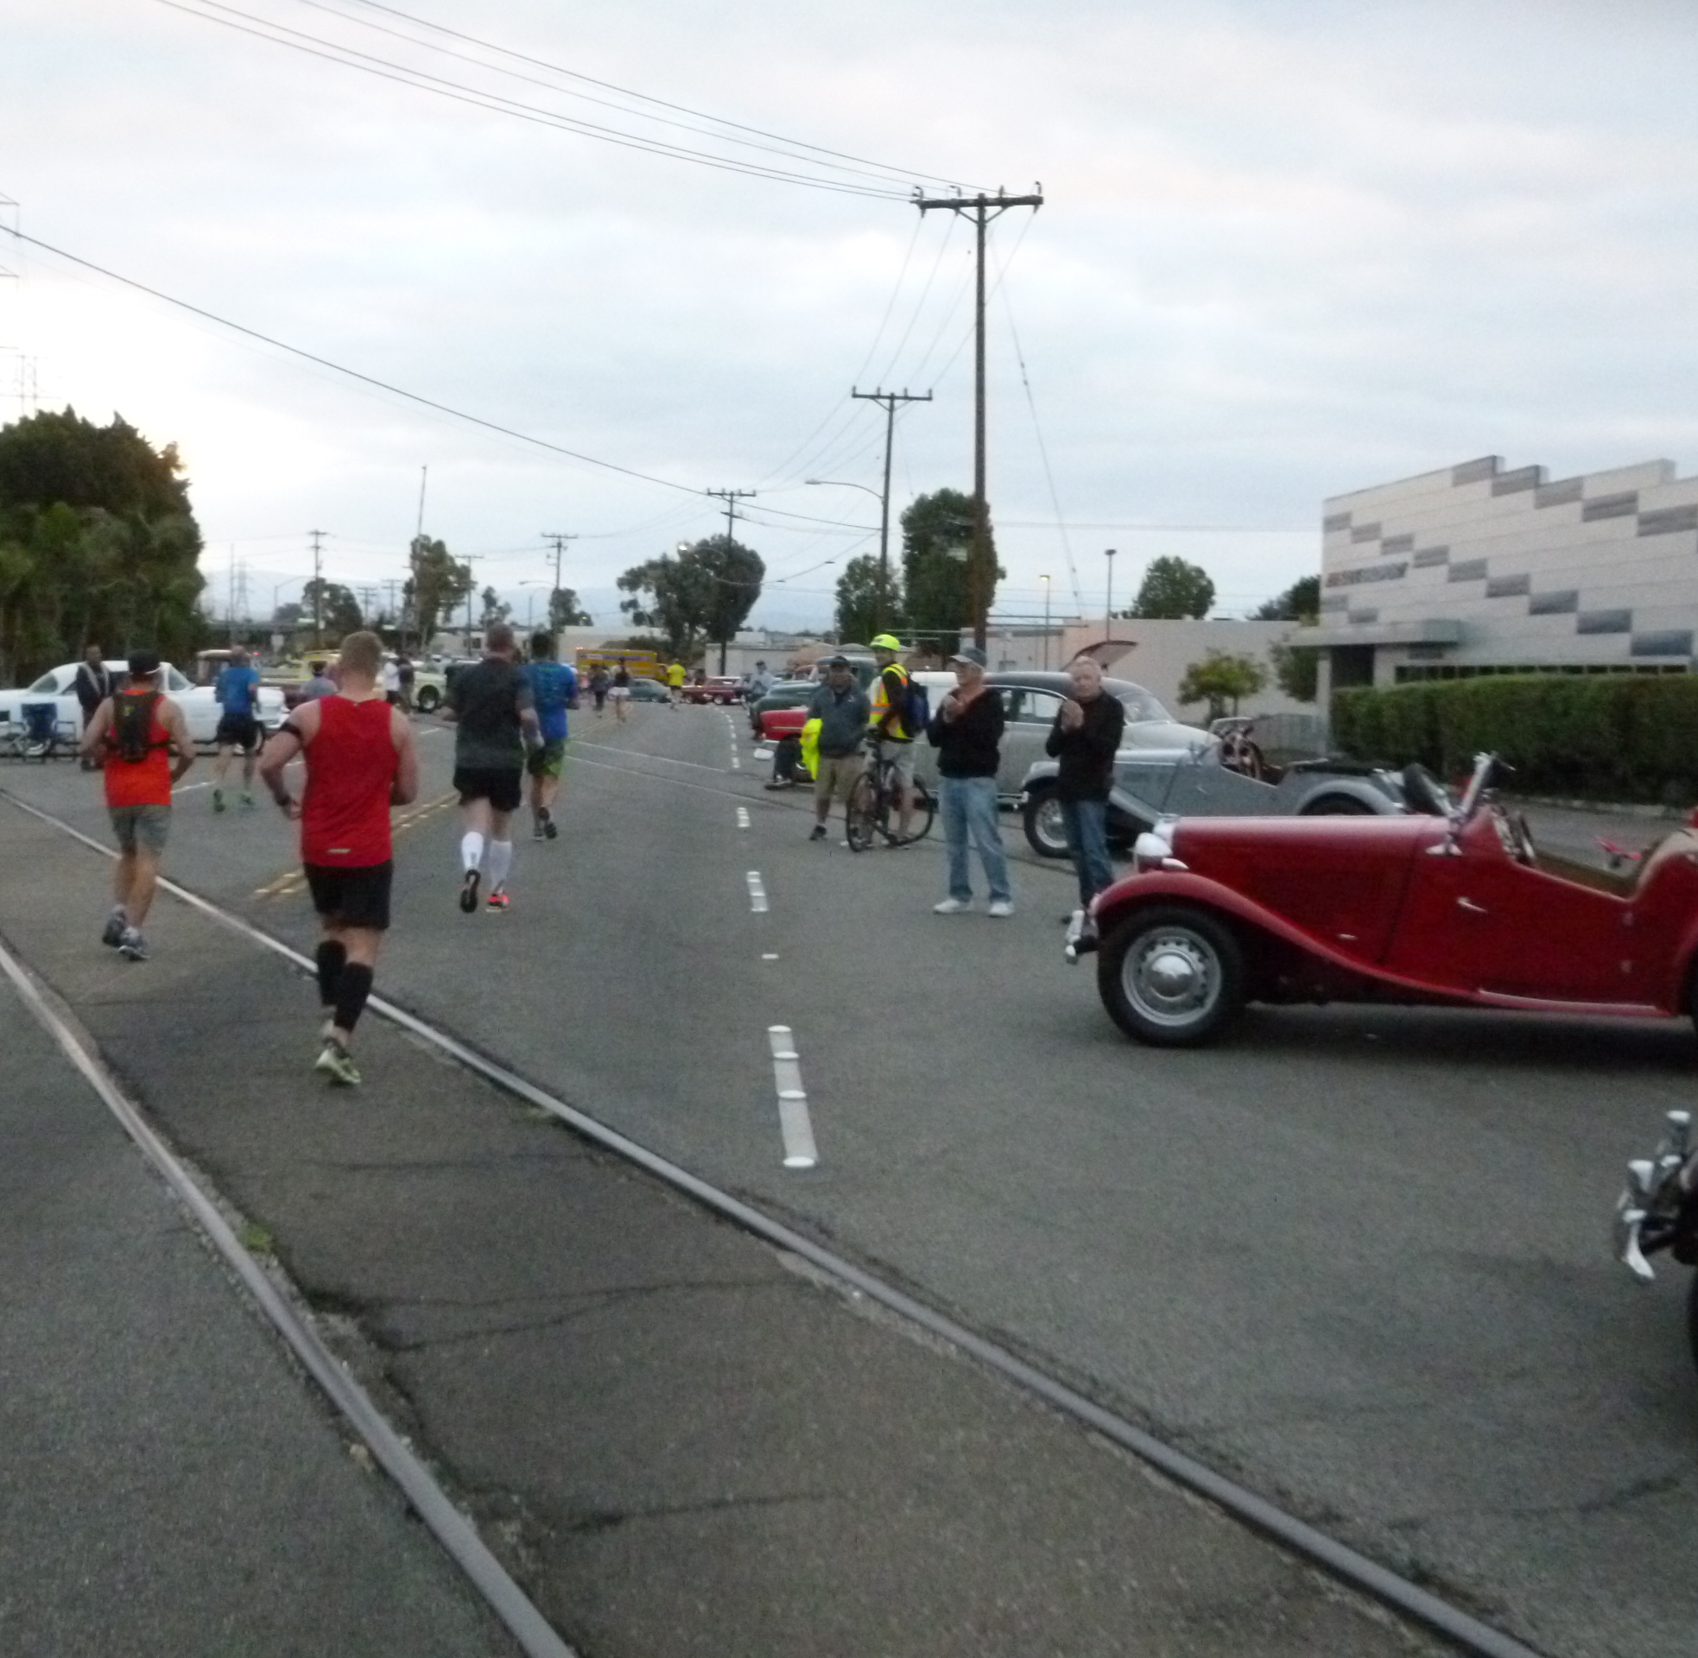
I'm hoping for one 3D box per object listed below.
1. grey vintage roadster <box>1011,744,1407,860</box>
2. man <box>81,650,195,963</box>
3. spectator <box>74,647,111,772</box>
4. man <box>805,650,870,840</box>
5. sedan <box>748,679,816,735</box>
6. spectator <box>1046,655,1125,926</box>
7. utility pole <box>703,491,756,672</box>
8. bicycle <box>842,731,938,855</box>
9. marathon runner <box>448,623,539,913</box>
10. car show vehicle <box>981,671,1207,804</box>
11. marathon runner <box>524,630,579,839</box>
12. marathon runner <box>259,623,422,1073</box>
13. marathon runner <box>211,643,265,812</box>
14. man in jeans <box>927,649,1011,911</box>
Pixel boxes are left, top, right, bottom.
[{"bbox_3d":[3.283,-0.290,17.925,3.680,1.150,1.490,3,5,30],"label":"grey vintage roadster"},{"bbox_3d":[-3.928,-0.134,12.000,0.620,1.710,0.550,1,4,0],"label":"man"},{"bbox_3d":[-10.420,-1.670,30.000,0.520,1.750,0.360,-2,5,-36],"label":"spectator"},{"bbox_3d":[-0.122,-0.750,20.500,0.560,1.750,0.380,2,4,12],"label":"man"},{"bbox_3d":[0.376,-2.702,45.000,4.800,1.650,1.800,0,4,-8],"label":"sedan"},{"bbox_3d":[1.520,-0.235,13.900,0.500,1.750,0.420,4,6,38],"label":"spectator"},{"bbox_3d":[-6.912,-13.621,125.448,2.900,11.670,0.350,0,5,-14],"label":"utility pole"},{"bbox_3d":[0.360,-0.320,19.200,0.600,1.040,1.720,3,5,28],"label":"bicycle"},{"bbox_3d":[-2.256,-0.390,13.800,0.570,1.840,0.650,0,4,-6],"label":"marathon runner"},{"bbox_3d":[1.950,-0.920,23.500,4.600,1.580,1.800,4,5,34],"label":"car show vehicle"},{"bbox_3d":[-2.650,-0.825,19.200,0.540,1.830,0.580,1,4,-3],"label":"marathon runner"},{"bbox_3d":[-2.021,0.113,8.600,0.620,1.790,0.580,1,4,-1],"label":"marathon runner"},{"bbox_3d":[-6.570,-1.075,23.300,0.560,1.750,0.520,1,4,-3],"label":"marathon runner"},{"bbox_3d":[0.780,-0.308,14.100,0.420,1.740,0.520,-3,5,-40],"label":"man in jeans"}]

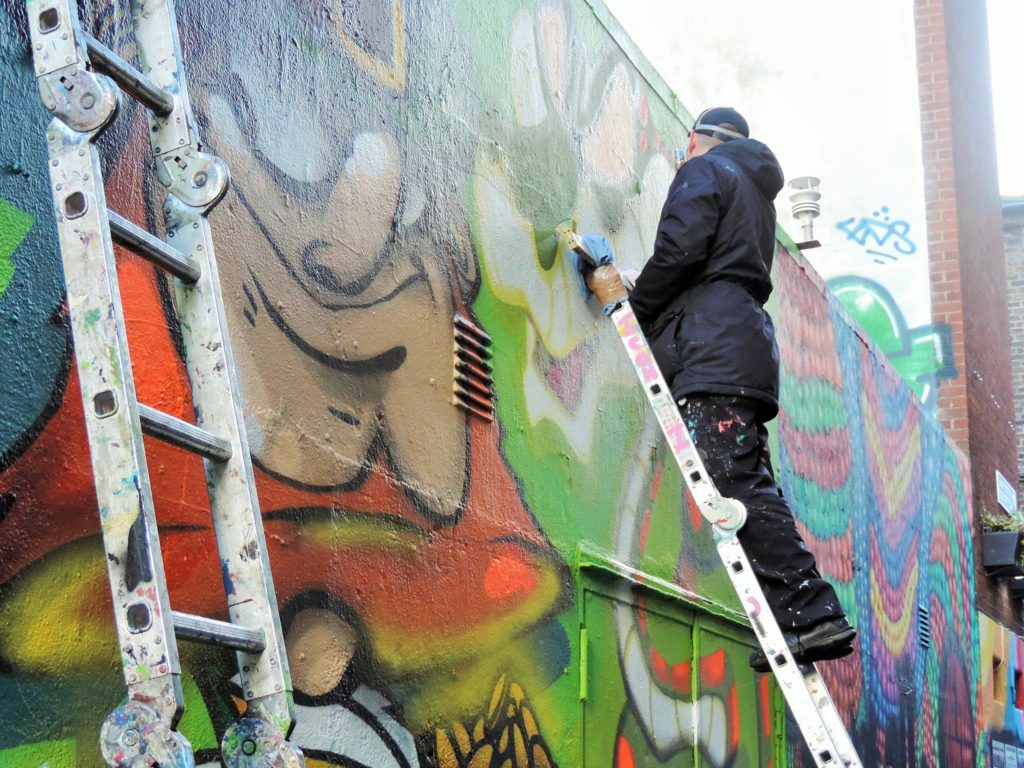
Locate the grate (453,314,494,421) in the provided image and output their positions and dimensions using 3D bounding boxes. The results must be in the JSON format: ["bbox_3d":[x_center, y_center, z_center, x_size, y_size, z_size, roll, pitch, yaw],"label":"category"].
[{"bbox_3d":[-0.100,-0.041,4.645,0.028,0.240,0.220,-6,-15,22],"label":"grate"}]

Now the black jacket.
[{"bbox_3d":[0.600,-0.303,5.275,0.500,0.860,0.550,-11,-18,37],"label":"black jacket"}]

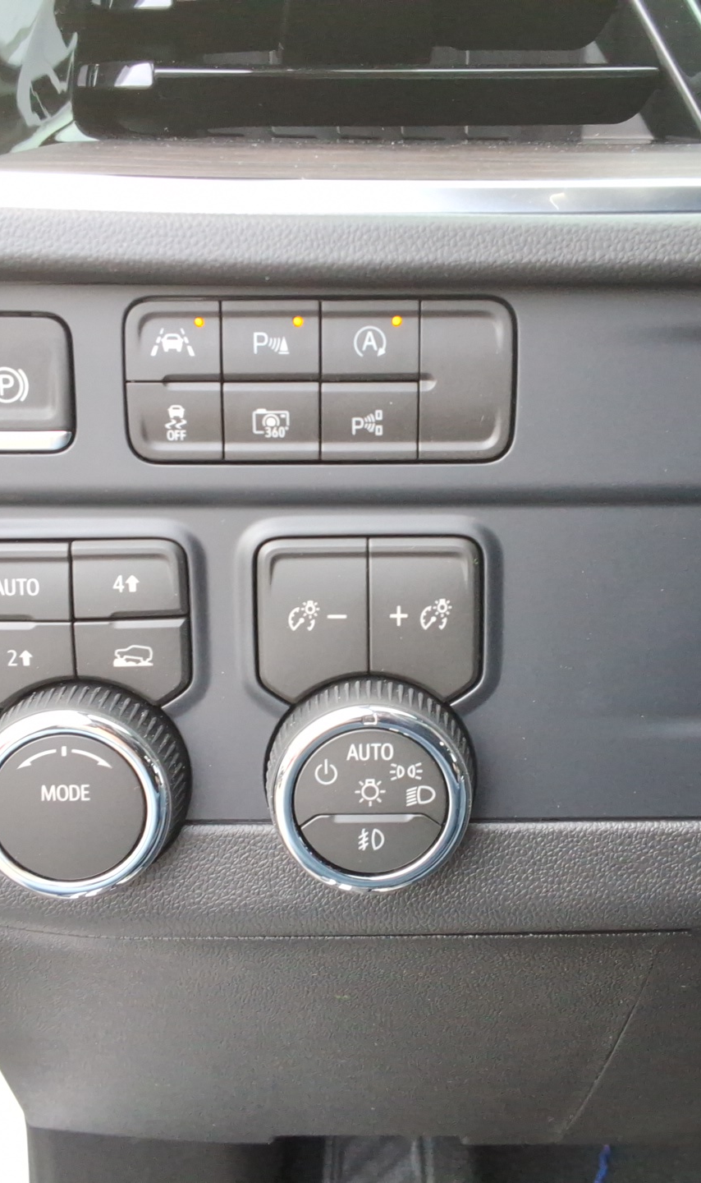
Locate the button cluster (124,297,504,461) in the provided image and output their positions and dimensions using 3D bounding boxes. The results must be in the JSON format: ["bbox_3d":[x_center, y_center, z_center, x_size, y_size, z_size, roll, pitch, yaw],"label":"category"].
[{"bbox_3d":[-0.006,-0.044,0.269,0.079,0.034,0.010,0,12,0],"label":"button cluster"}]

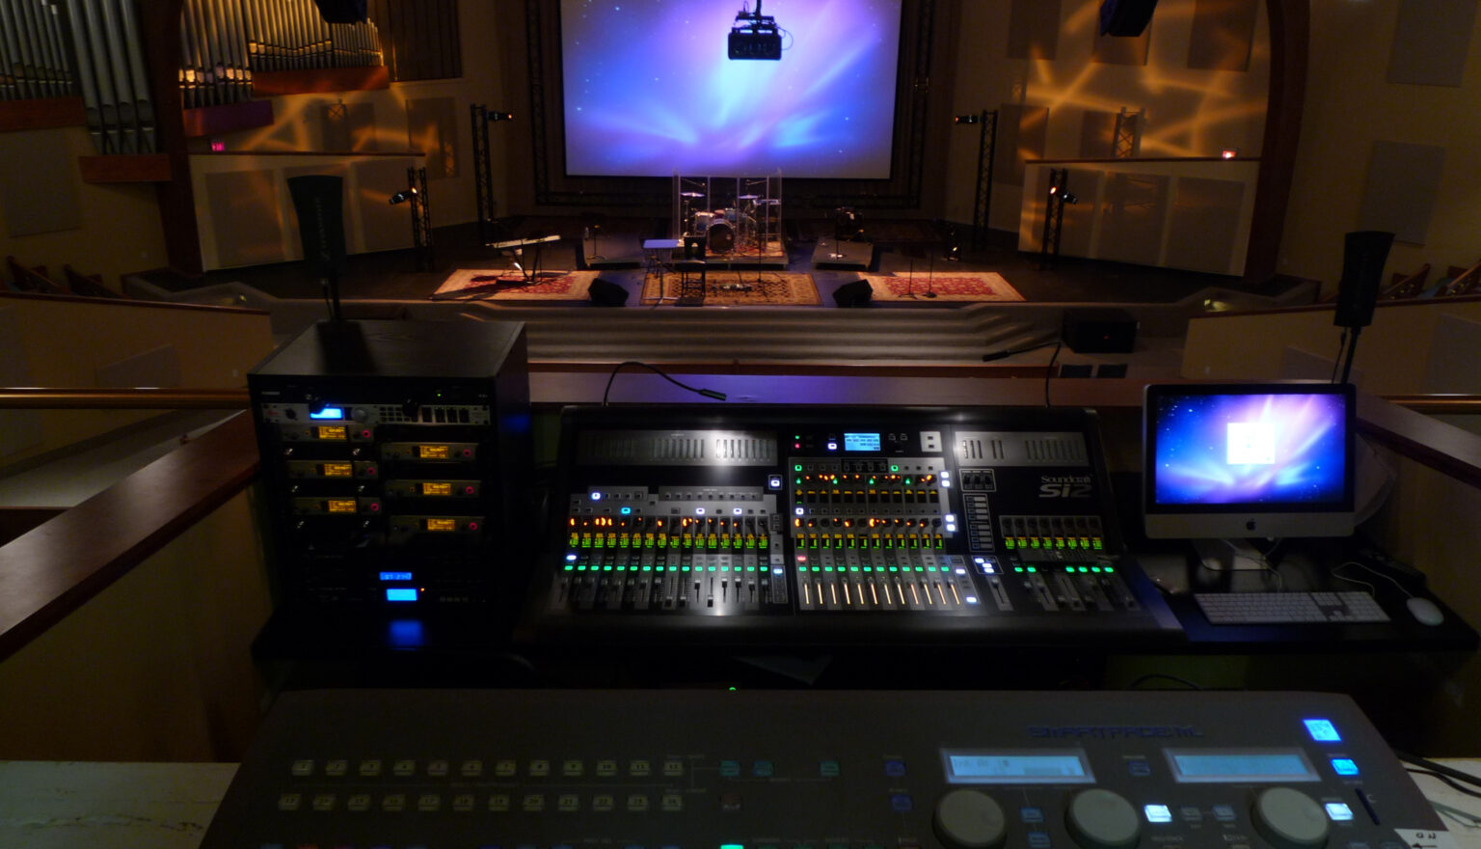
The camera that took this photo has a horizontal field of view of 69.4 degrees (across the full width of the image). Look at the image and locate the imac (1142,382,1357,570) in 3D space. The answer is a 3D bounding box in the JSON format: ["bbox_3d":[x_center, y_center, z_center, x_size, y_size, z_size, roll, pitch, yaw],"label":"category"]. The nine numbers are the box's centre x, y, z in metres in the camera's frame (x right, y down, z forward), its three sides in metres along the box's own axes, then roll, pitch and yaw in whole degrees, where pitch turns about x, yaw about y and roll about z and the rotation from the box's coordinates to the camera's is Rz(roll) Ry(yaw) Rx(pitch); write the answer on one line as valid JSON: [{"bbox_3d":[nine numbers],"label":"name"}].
[{"bbox_3d":[1.288,0.124,2.722,0.528,0.445,0.200,0,20,-3],"label":"imac"}]

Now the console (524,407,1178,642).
[{"bbox_3d":[0.247,0.208,2.658,1.460,0.300,0.760,0,20,-1],"label":"console"}]

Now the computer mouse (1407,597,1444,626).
[{"bbox_3d":[1.598,0.431,2.498,0.061,0.034,0.112,4,21,7],"label":"computer mouse"}]

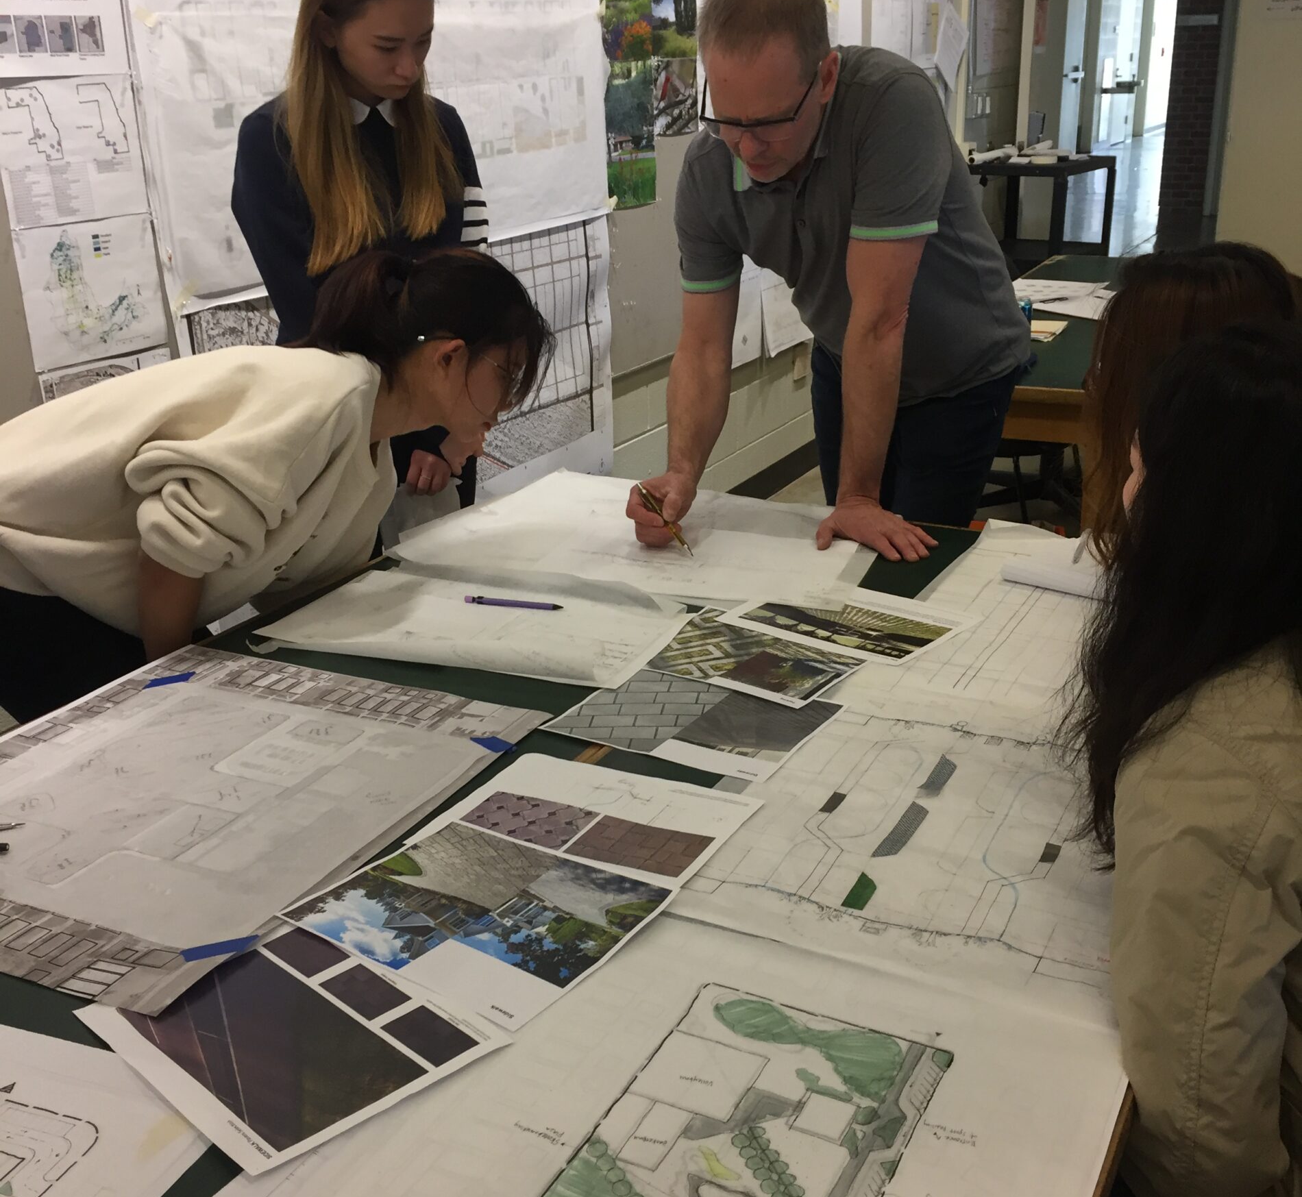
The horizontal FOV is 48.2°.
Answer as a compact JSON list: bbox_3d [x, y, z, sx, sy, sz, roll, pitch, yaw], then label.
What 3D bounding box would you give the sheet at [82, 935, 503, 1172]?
[{"bbox_3d":[-0.281,0.333,1.129,0.216,0.012,0.278,-17,25,-36],"label":"sheet"}]

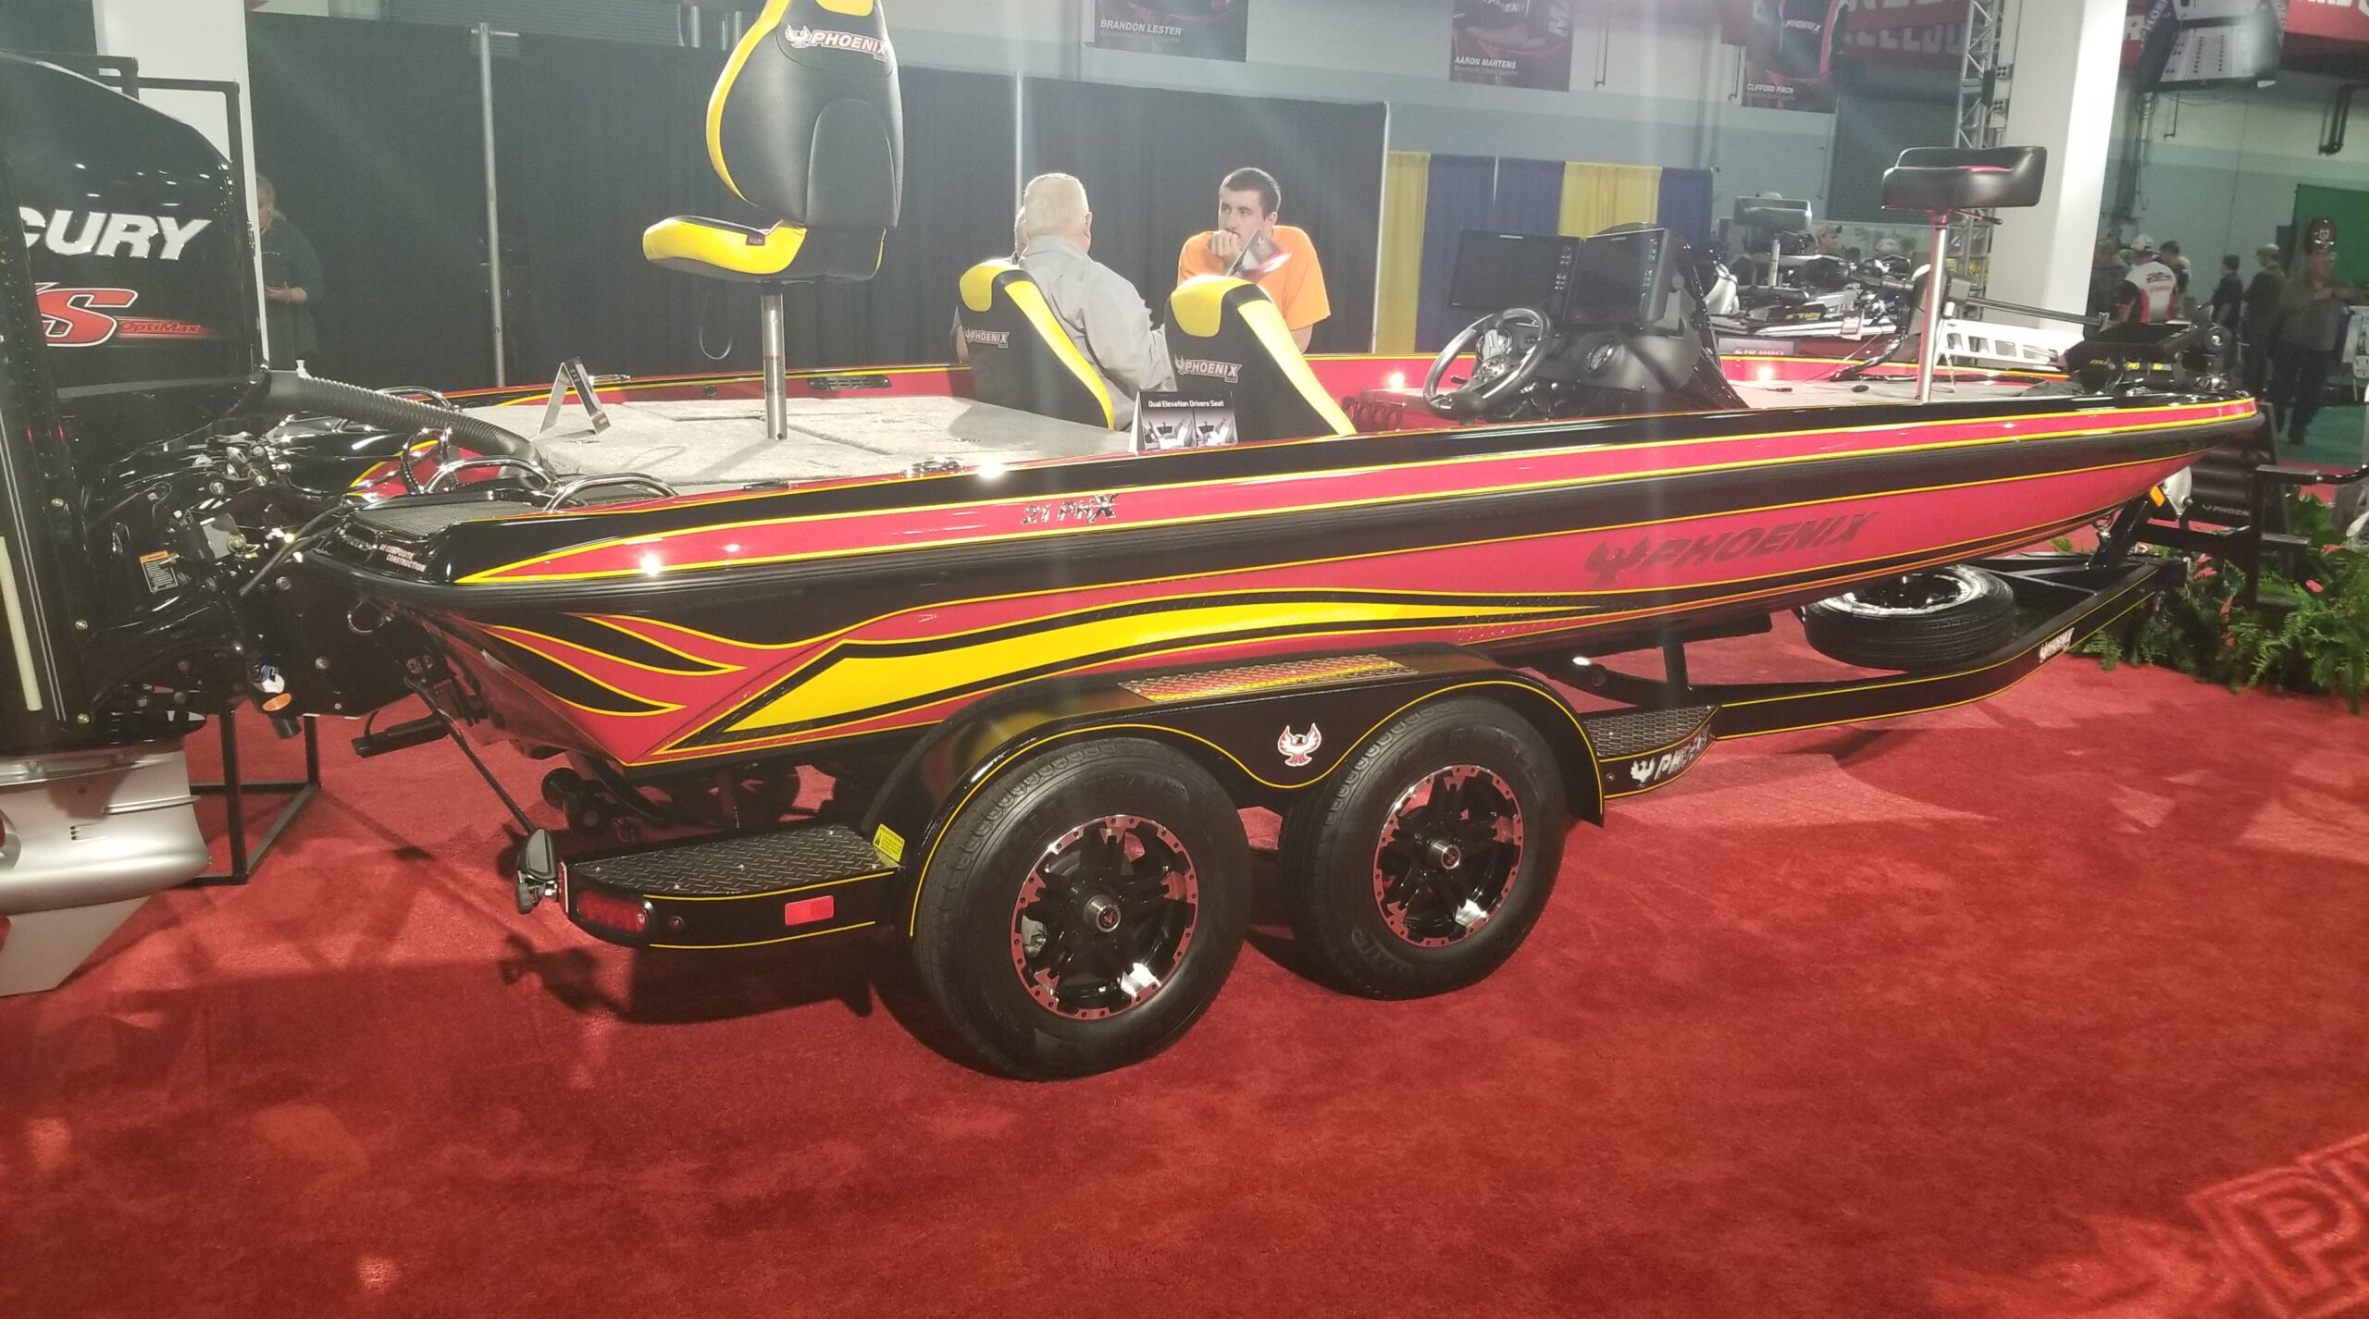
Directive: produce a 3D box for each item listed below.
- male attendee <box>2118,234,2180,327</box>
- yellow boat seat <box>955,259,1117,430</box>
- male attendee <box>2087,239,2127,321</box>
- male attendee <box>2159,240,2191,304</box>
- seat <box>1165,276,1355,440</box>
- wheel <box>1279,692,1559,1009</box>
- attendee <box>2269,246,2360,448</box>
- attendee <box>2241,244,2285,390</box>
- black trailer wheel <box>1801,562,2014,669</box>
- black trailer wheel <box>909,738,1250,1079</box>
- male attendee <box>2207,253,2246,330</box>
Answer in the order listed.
[{"bbox_3d":[8.800,-3.027,16.490,0.580,1.770,0.360,4,13,10],"label":"male attendee"},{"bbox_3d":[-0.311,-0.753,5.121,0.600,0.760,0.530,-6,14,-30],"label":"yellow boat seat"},{"bbox_3d":[9.554,-3.515,18.697,0.500,1.770,0.330,10,16,35],"label":"male attendee"},{"bbox_3d":[10.635,-3.666,19.395,0.330,1.760,0.500,5,13,15],"label":"male attendee"},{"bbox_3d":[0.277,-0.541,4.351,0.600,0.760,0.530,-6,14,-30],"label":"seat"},{"bbox_3d":[0.536,0.413,3.967,0.690,0.690,0.210,-6,14,-30],"label":"wheel"},{"bbox_3d":[10.047,-2.820,15.900,0.560,1.760,0.450,-7,15,-35],"label":"attendee"},{"bbox_3d":[11.391,-3.537,18.997,0.350,1.770,0.500,9,15,30],"label":"attendee"},{"bbox_3d":[2.554,-0.147,6.280,0.685,0.230,0.685,1,13,0],"label":"black trailer wheel"},{"bbox_3d":[-0.196,0.486,3.545,0.690,0.690,0.210,-6,14,-30],"label":"black trailer wheel"},{"bbox_3d":[12.605,-4.048,21.691,0.350,1.720,0.500,11,16,36],"label":"male attendee"}]

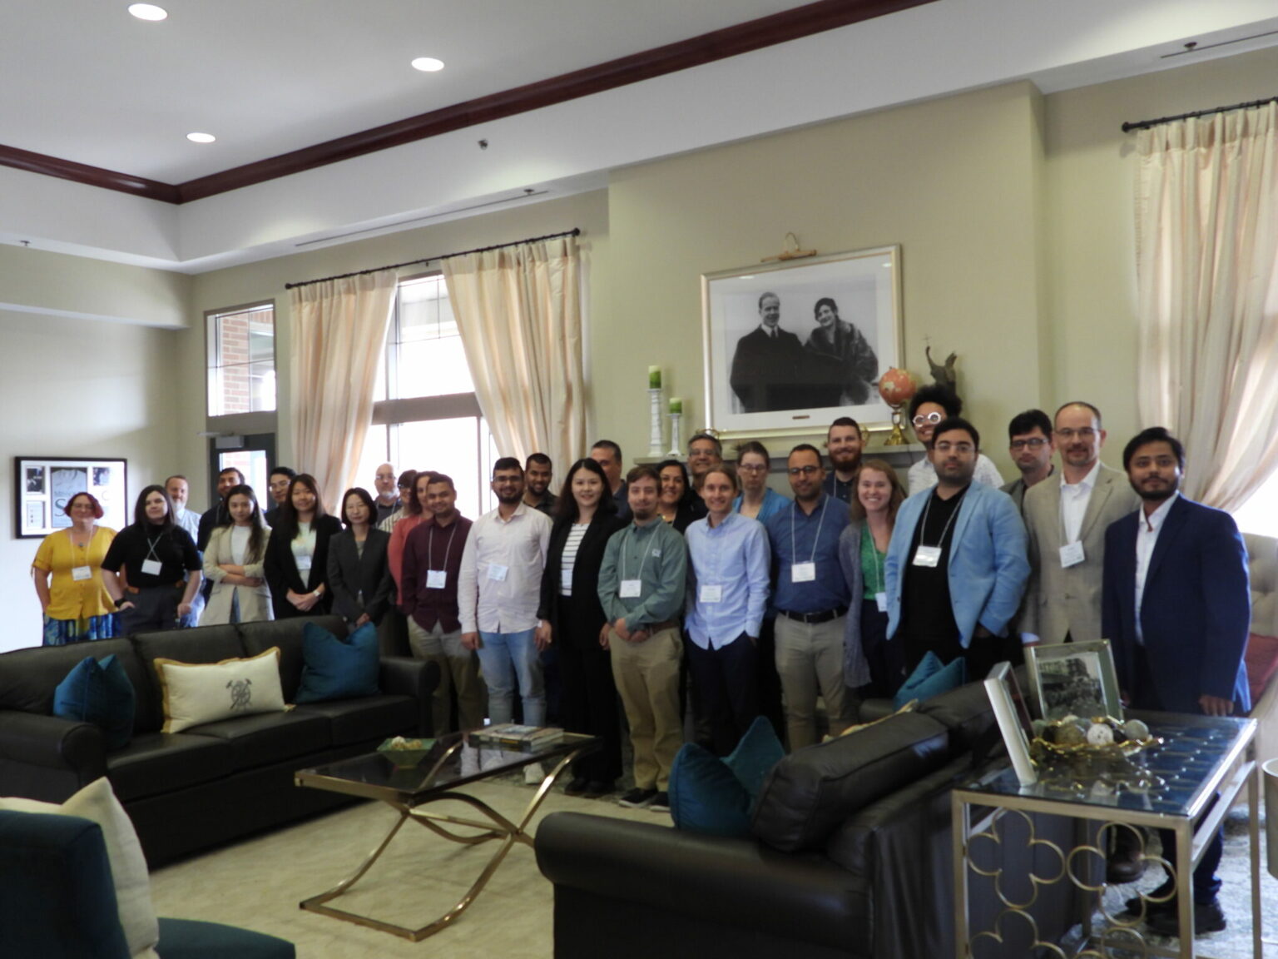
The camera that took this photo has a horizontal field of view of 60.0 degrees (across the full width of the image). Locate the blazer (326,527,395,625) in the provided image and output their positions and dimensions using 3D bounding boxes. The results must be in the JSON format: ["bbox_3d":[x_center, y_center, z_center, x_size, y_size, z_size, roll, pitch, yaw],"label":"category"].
[{"bbox_3d":[-1.682,0.595,6.700,0.430,0.610,0.270,-2,0,-12],"label":"blazer"}]

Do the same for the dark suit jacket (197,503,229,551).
[{"bbox_3d":[-2.705,0.510,7.400,0.480,0.700,0.280,-2,0,-16],"label":"dark suit jacket"}]

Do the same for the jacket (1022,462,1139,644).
[{"bbox_3d":[1.703,0.301,4.250,0.480,0.720,0.280,-2,-1,34],"label":"jacket"}]

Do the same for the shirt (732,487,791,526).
[{"bbox_3d":[0.620,0.348,5.800,0.460,0.620,0.270,-2,0,13],"label":"shirt"}]

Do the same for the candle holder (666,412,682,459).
[{"bbox_3d":[0.220,-0.273,6.880,0.100,0.285,0.100,-2,-1,34],"label":"candle holder"}]

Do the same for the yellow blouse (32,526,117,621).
[{"bbox_3d":[-3.317,0.562,6.600,0.520,0.580,0.320,-1,0,-27],"label":"yellow blouse"}]

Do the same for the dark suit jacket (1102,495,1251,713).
[{"bbox_3d":[1.845,0.426,3.800,0.300,0.730,0.490,-1,-1,-45],"label":"dark suit jacket"}]

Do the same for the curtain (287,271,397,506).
[{"bbox_3d":[-2.360,0.017,8.941,1.187,3.307,0.160,-2,-1,34],"label":"curtain"}]

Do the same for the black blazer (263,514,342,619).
[{"bbox_3d":[-2.029,0.557,6.680,0.460,0.700,0.280,-1,-1,-15],"label":"black blazer"}]

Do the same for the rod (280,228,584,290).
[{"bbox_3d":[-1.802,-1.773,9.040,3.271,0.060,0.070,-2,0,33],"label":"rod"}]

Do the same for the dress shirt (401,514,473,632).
[{"bbox_3d":[-1.088,0.510,6.050,0.450,0.650,0.280,-2,0,-7],"label":"dress shirt"}]

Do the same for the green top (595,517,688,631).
[{"bbox_3d":[0.019,0.463,5.400,0.440,0.550,0.270,-2,-1,15],"label":"green top"}]

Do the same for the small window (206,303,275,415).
[{"bbox_3d":[-3.610,-1.088,10.080,0.980,0.980,0.100,-2,-1,33],"label":"small window"}]

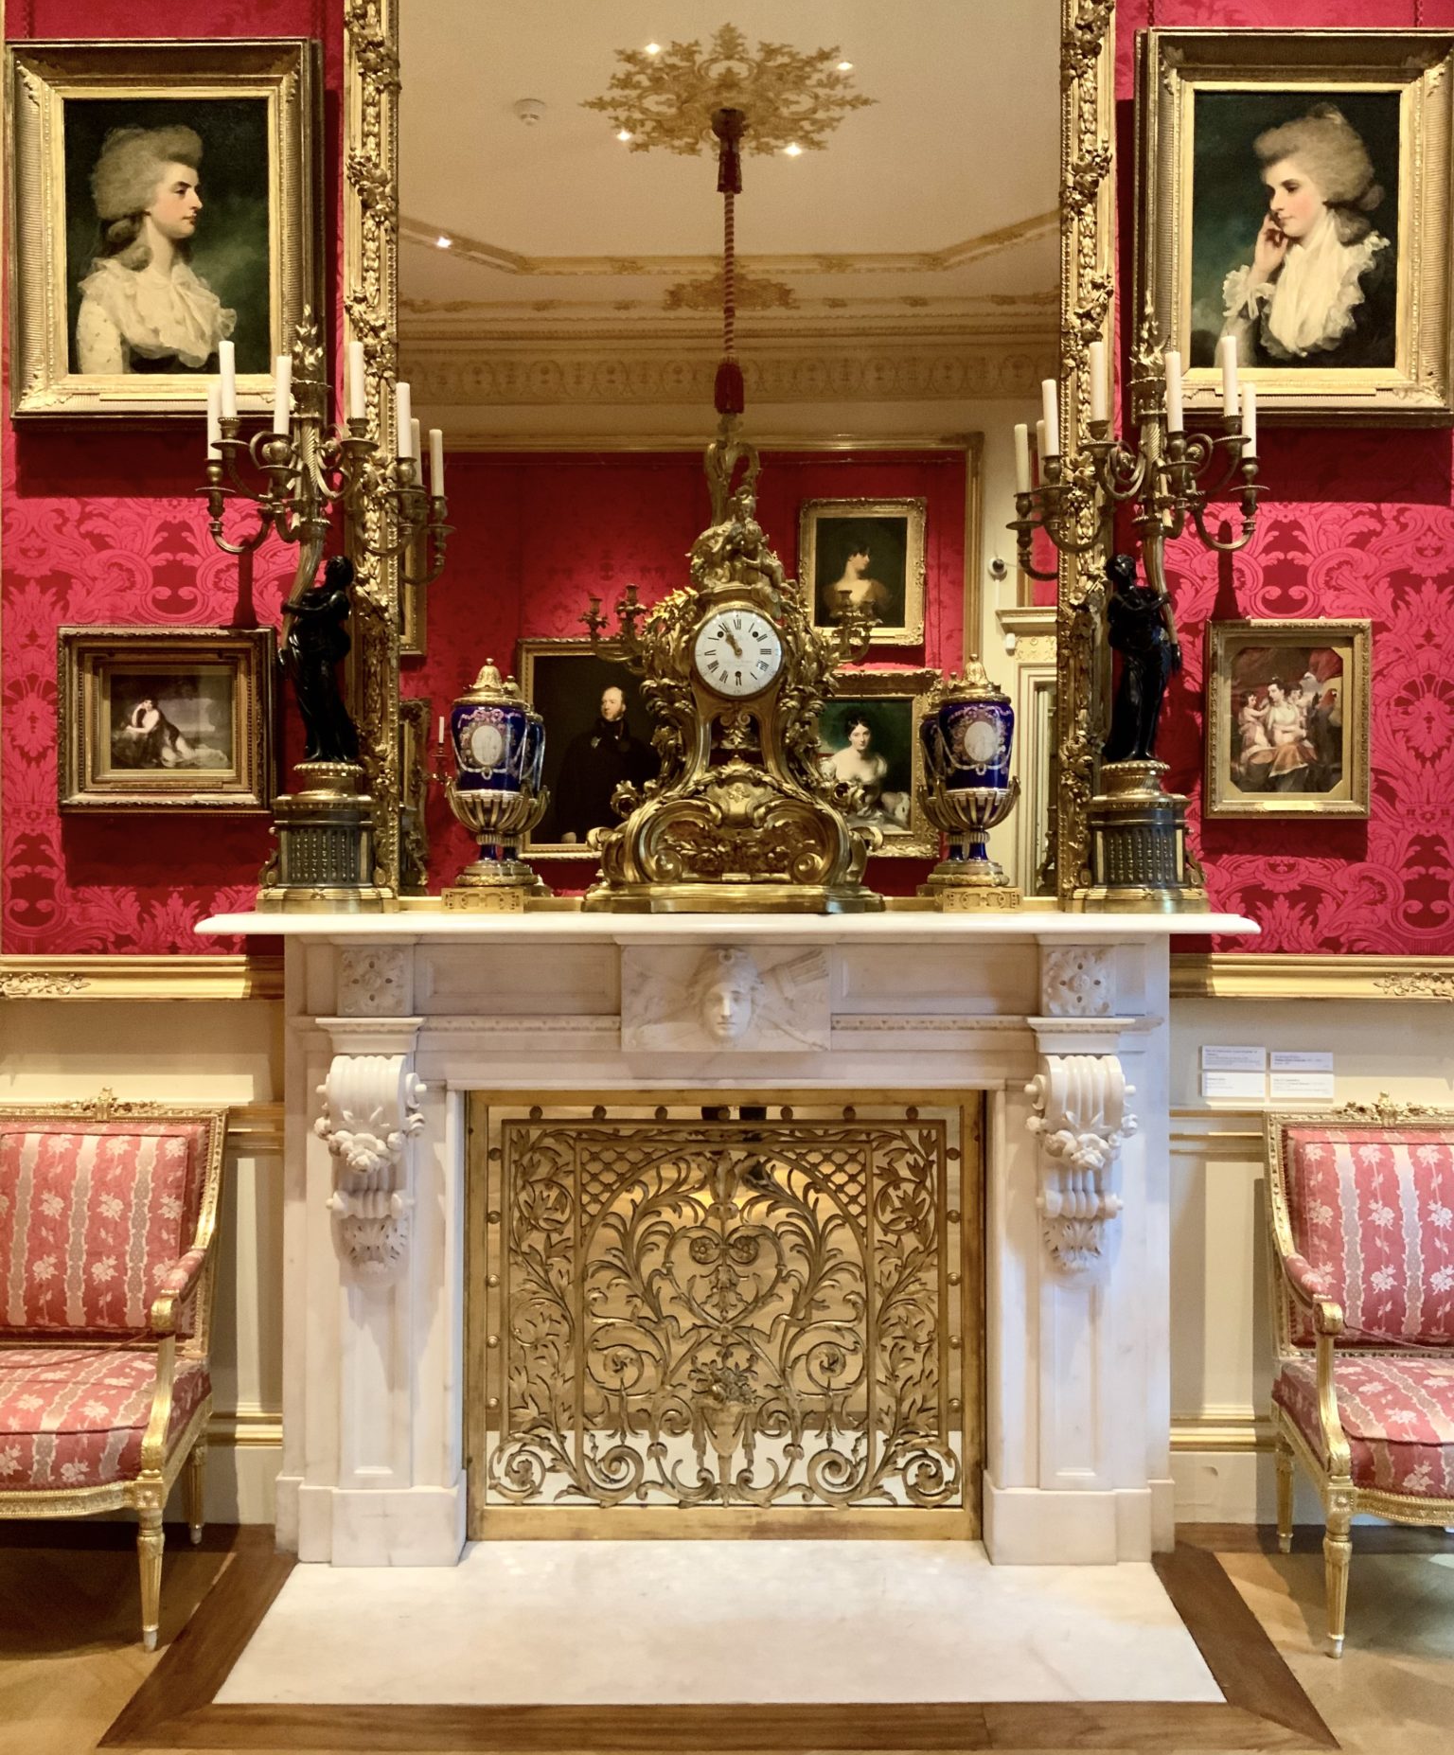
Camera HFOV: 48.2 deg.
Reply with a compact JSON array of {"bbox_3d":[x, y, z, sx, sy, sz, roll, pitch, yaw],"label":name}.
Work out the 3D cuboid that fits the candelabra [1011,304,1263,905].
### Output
[{"bbox_3d":[0.873,-0.549,3.330,0.490,1.245,0.360,0,0,0],"label":"candelabra"}]

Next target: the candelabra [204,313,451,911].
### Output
[{"bbox_3d":[-0.858,-0.549,3.330,0.485,1.245,0.360,0,0,0],"label":"candelabra"}]

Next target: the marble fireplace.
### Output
[{"bbox_3d":[0.000,0.749,3.395,2.100,1.350,0.370,0,0,0],"label":"marble fireplace"}]

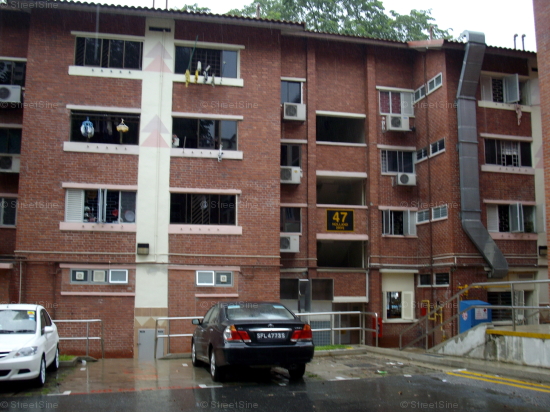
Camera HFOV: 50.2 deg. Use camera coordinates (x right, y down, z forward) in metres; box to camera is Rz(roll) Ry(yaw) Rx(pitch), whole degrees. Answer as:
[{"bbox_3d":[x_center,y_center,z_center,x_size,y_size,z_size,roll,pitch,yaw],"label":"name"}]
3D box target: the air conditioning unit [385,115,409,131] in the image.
[{"bbox_3d":[5.160,-3.408,24.558,0.830,0.580,0.310,2,-9,-13],"label":"air conditioning unit"}]

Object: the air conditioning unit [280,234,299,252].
[{"bbox_3d":[0.507,1.489,22.810,0.850,0.640,0.310,2,-9,-11],"label":"air conditioning unit"}]

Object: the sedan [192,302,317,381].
[{"bbox_3d":[-0.625,2.764,12.437,1.795,1.480,4.815,2,-9,-14],"label":"sedan"}]

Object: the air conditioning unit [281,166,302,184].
[{"bbox_3d":[0.558,-1.174,23.209,0.850,0.640,0.310,2,-9,-11],"label":"air conditioning unit"}]

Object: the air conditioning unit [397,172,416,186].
[{"bbox_3d":[5.404,-1.051,24.241,0.770,0.490,0.270,2,-9,-13],"label":"air conditioning unit"}]

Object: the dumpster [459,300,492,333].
[{"bbox_3d":[6.859,4.042,20.084,0.780,1.600,0.830,2,-9,-11],"label":"dumpster"}]

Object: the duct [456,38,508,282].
[{"bbox_3d":[7.856,-1.946,21.933,1.774,9.124,1.024,2,-8,-12],"label":"duct"}]

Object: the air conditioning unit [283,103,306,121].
[{"bbox_3d":[0.780,-3.745,23.630,0.860,0.630,0.310,2,-9,-11],"label":"air conditioning unit"}]

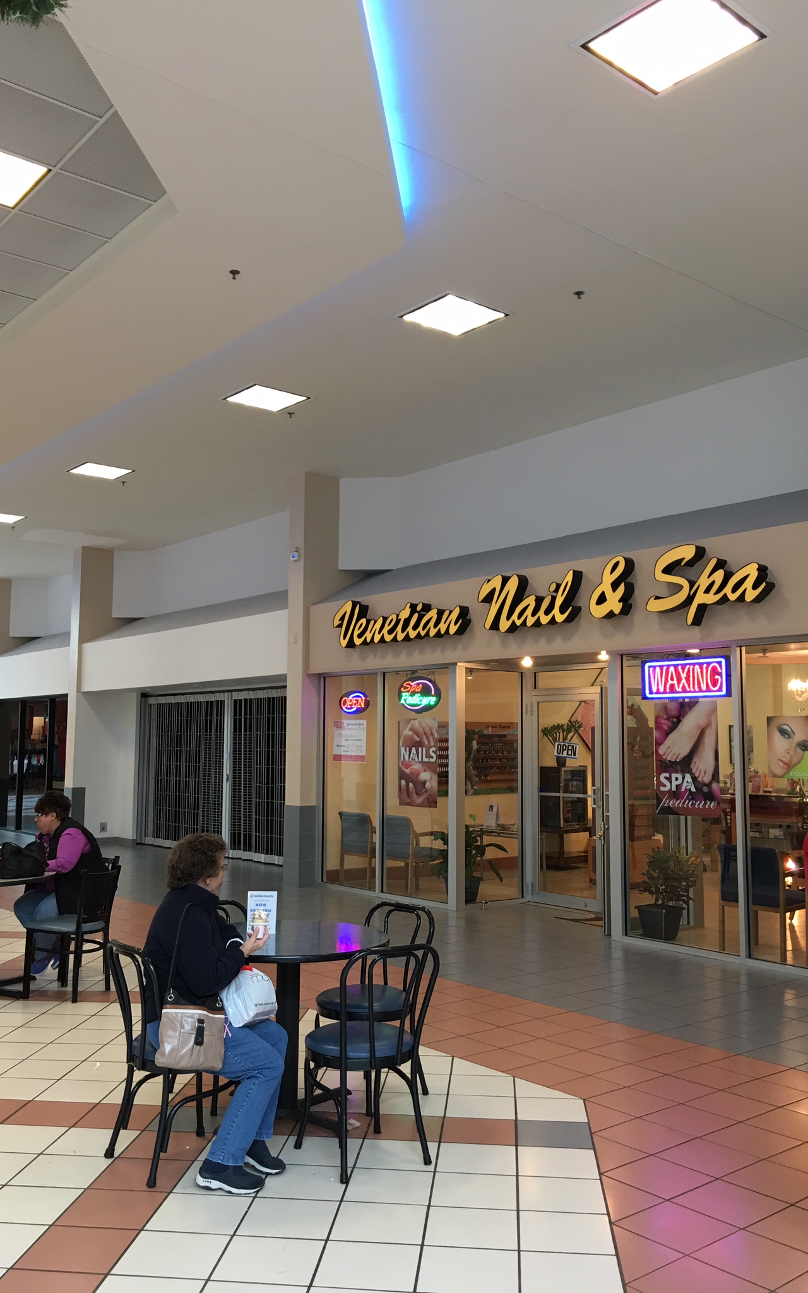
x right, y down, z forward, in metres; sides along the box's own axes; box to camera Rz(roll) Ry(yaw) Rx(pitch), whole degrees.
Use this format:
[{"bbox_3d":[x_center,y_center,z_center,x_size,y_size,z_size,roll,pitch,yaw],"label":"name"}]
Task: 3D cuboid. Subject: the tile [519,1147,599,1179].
[{"bbox_3d":[0.589,1.992,4.177,0.299,0.010,0.299,0,-6,5],"label":"tile"}]

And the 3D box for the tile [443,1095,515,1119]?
[{"bbox_3d":[0.346,2.070,4.855,0.305,0.010,0.302,0,-5,5],"label":"tile"}]

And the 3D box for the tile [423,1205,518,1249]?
[{"bbox_3d":[0.230,1.960,3.646,0.305,0.010,0.302,0,-5,5],"label":"tile"}]

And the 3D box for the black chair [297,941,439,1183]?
[{"bbox_3d":[-0.149,1.565,4.252,0.420,0.840,0.470,4,-7,-30],"label":"black chair"}]

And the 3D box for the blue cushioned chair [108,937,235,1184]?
[{"bbox_3d":[-0.876,1.575,4.256,0.470,0.850,0.420,5,-7,-38],"label":"blue cushioned chair"}]

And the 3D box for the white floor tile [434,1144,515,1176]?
[{"bbox_3d":[0.288,2.015,4.251,0.305,0.010,0.302,0,-5,5],"label":"white floor tile"}]

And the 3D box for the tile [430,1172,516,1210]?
[{"bbox_3d":[0.255,1.951,3.872,0.300,0.015,0.300,0,-6,5],"label":"tile"}]

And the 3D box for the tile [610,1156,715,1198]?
[{"bbox_3d":[0.957,1.988,4.053,0.298,0.012,0.298,5,-7,-39],"label":"tile"}]

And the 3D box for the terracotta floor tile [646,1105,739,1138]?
[{"bbox_3d":[1.232,2.047,4.669,0.299,0.010,0.299,5,-7,-39],"label":"terracotta floor tile"}]

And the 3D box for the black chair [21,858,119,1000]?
[{"bbox_3d":[-2.130,1.828,6.993,0.460,0.820,0.420,-1,-6,18],"label":"black chair"}]

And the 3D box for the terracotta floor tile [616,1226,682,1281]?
[{"bbox_3d":[0.778,1.909,3.393,0.205,0.015,0.410,0,-6,6],"label":"terracotta floor tile"}]

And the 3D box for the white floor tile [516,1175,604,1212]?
[{"bbox_3d":[0.564,1.968,3.879,0.301,0.012,0.297,0,-5,5],"label":"white floor tile"}]

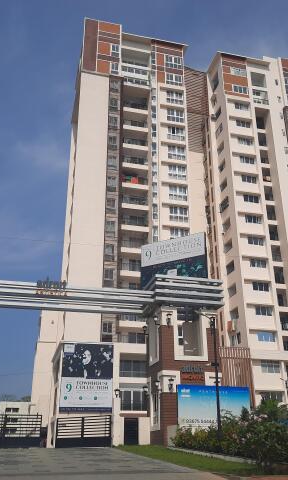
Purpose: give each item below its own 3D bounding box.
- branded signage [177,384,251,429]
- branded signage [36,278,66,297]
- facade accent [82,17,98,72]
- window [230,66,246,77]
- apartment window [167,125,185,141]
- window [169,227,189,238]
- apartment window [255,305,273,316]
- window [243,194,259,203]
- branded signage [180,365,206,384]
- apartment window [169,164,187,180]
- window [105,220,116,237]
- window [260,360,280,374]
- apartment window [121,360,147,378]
[{"bbox_3d":[4.904,11.723,32.421,5.453,2.783,0.200,6,-24,-14],"label":"branded signage"},{"bbox_3d":[-6.776,3.466,33.655,2.263,1.395,0.200,6,-24,-13],"label":"branded signage"},{"bbox_3d":[-7.254,-26.759,63.353,1.840,9.340,0.150,6,-25,-13],"label":"facade accent"},{"bbox_3d":[14.098,-24.951,68.640,2.509,1.468,0.150,6,-24,-13],"label":"window"},{"bbox_3d":[4.294,-14.138,61.511,2.400,2.029,0.150,6,-24,-13],"label":"apartment window"},{"bbox_3d":[4.321,-0.483,56.181,2.499,2.068,0.200,6,-24,-13],"label":"window"},{"bbox_3d":[14.261,8.479,55.052,2.225,1.274,0.200,6,-24,-14],"label":"apartment window"},{"bbox_3d":[14.163,-5.359,61.070,2.263,1.246,0.200,6,-24,-14],"label":"window"},{"bbox_3d":[3.666,9.963,34.563,1.927,1.163,0.150,6,-24,-13],"label":"branded signage"},{"bbox_3d":[4.299,-8.579,59.104,2.362,1.948,0.150,6,-24,-13],"label":"apartment window"},{"bbox_3d":[-3.910,-1.324,54.127,1.243,1.954,0.200,6,-24,-13],"label":"window"},{"bbox_3d":[14.209,14.242,51.805,2.299,1.398,0.150,6,-24,-13],"label":"window"},{"bbox_3d":[-1.045,13.629,48.795,2.980,1.760,0.200,6,-25,-13],"label":"apartment window"}]

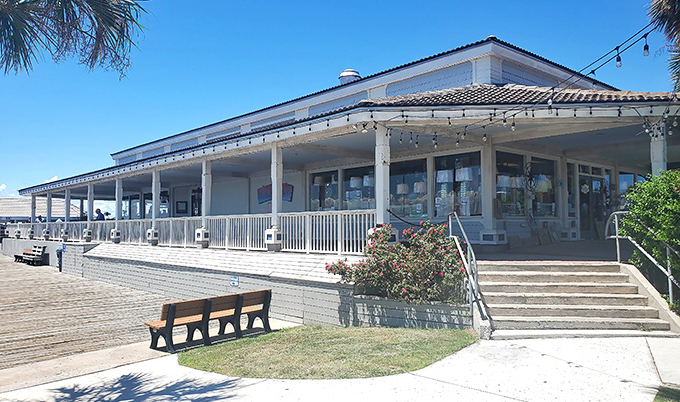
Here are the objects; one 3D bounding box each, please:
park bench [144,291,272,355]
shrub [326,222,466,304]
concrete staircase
[{"bbox_3d":[-2.409,2.196,9.624,0.680,0.820,2.430,-3,-4,39],"label":"park bench"},{"bbox_3d":[1.130,1.170,9.937,2.400,1.500,1.500,-2,-4,30],"label":"shrub"},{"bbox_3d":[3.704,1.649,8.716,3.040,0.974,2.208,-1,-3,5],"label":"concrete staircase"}]

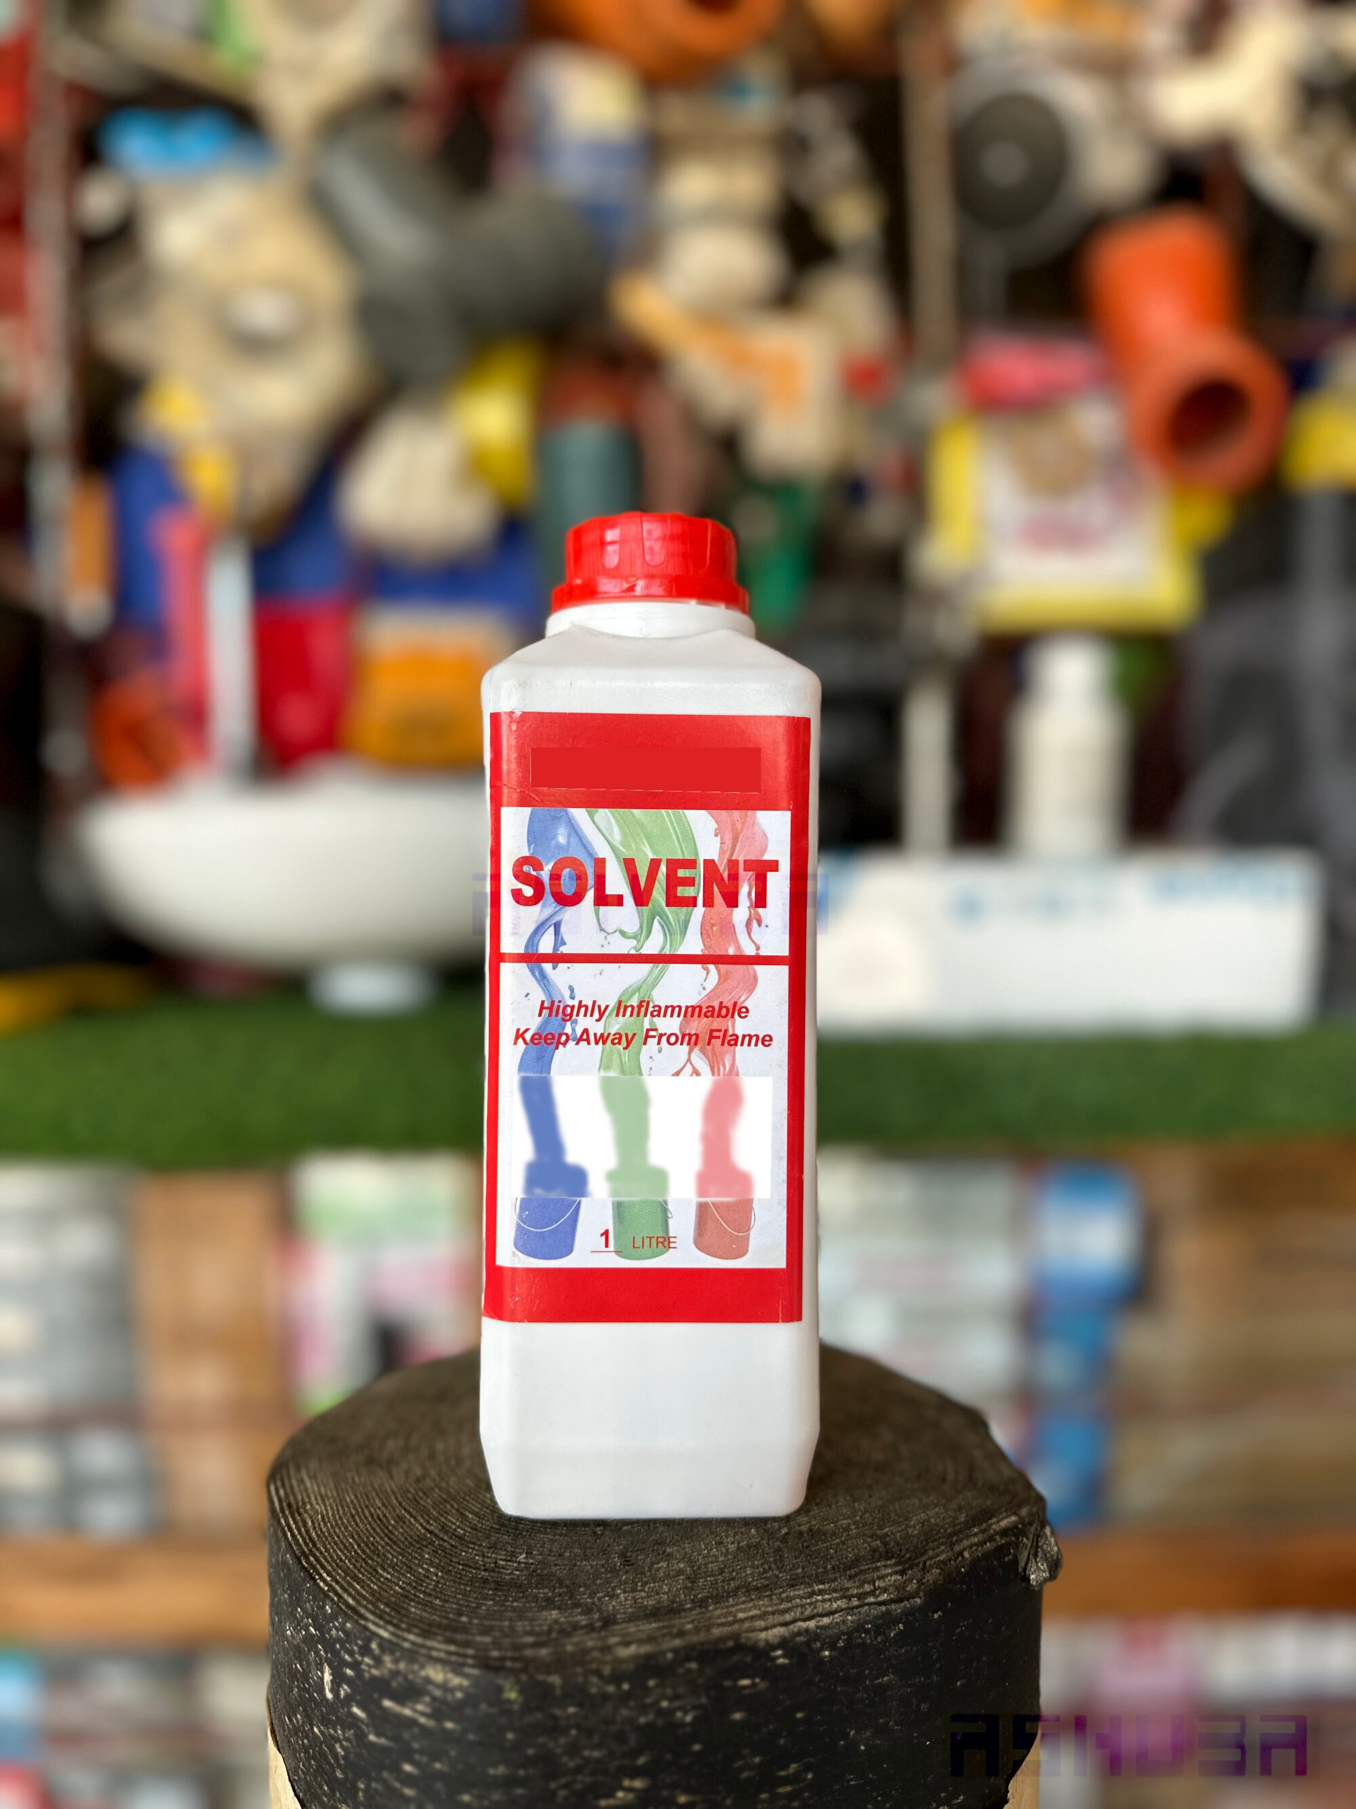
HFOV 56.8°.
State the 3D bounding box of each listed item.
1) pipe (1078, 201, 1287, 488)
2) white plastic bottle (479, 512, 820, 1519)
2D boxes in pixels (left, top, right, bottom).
[{"bbox_3d":[0.412,-0.443,1.030,0.128,0.205,0.172,0,1,-2],"label":"pipe"},{"bbox_3d":[-0.007,0.023,0.323,0.078,0.234,0.078,0,1,-1],"label":"white plastic bottle"}]

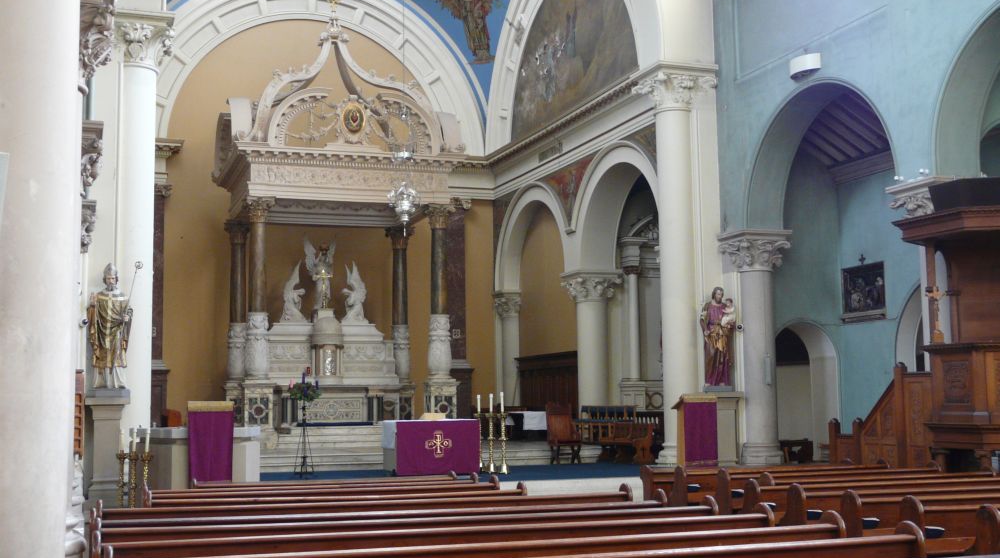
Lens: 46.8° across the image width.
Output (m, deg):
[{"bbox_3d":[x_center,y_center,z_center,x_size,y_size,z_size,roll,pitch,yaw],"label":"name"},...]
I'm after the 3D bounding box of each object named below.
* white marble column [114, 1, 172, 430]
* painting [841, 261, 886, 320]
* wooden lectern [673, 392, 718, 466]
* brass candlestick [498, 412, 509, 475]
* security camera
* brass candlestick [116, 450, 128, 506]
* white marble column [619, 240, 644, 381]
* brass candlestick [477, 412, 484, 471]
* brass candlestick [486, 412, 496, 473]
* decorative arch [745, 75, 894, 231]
[{"bbox_3d":[-5.986,-0.542,18.990,1.000,7.640,1.000,2,-6,-19],"label":"white marble column"},{"bbox_3d":[7.099,0.247,22.623,0.120,1.020,1.350,2,-6,-19],"label":"painting"},{"bbox_3d":[3.625,2.827,21.454,0.700,1.300,0.460,2,-6,-19],"label":"wooden lectern"},{"bbox_3d":[0.044,2.829,19.830,0.170,1.030,0.170,2,-6,-19],"label":"brass candlestick"},{"bbox_3d":[5.126,-3.578,19.538,0.270,0.310,0.500,2,-6,-19],"label":"security camera"},{"bbox_3d":[-5.216,2.902,15.969,0.190,1.060,0.190,2,-6,-19],"label":"brass candlestick"},{"bbox_3d":[3.222,0.750,27.788,0.450,3.300,0.450,2,-6,-19],"label":"white marble column"},{"bbox_3d":[-0.339,2.908,20.718,0.190,1.050,0.190,0,-6,0],"label":"brass candlestick"},{"bbox_3d":[-0.129,2.828,20.001,0.190,1.060,0.190,2,-6,-19],"label":"brass candlestick"},{"bbox_3d":[5.579,-2.239,19.589,0.800,2.170,4.300,2,-6,-19],"label":"decorative arch"}]

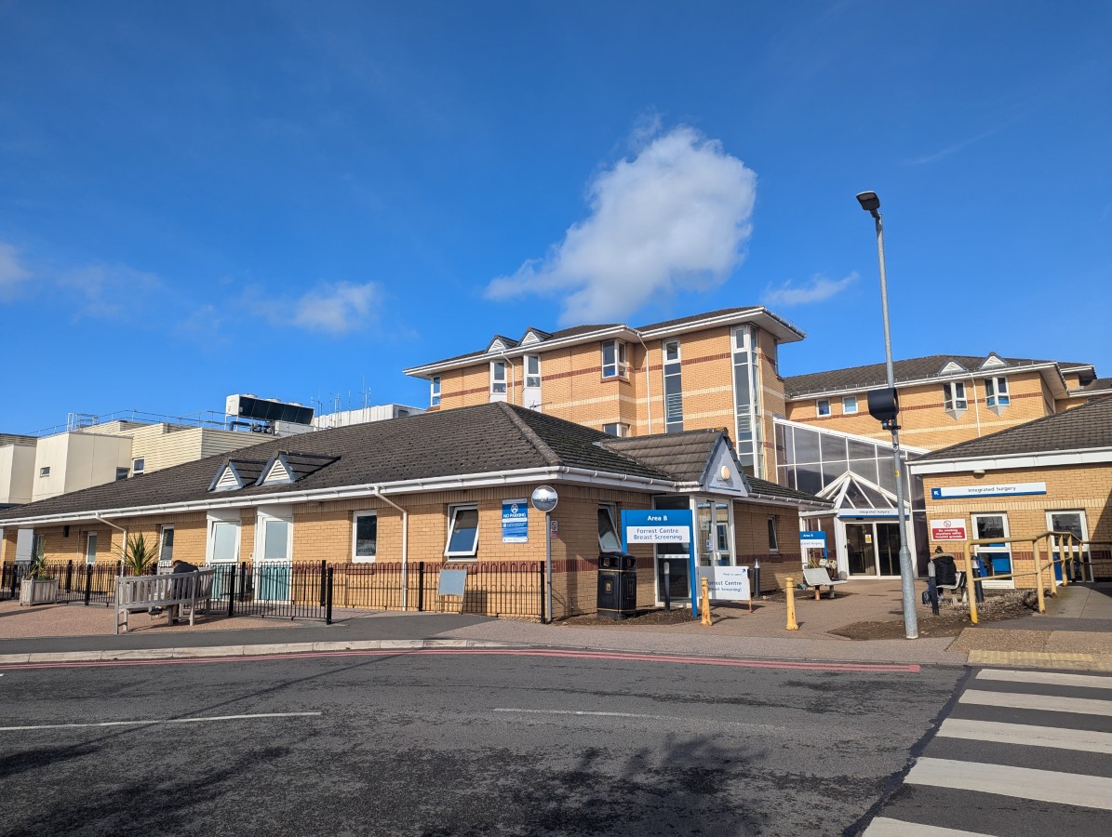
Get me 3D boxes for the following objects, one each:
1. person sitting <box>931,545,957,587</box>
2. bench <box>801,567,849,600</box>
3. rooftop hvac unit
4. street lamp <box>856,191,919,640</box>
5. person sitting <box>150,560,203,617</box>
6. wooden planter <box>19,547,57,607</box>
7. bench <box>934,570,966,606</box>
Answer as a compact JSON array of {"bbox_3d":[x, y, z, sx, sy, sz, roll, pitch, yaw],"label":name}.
[{"bbox_3d":[7.908,3.228,15.934,0.640,1.200,0.480,-8,-12,35],"label":"person sitting"},{"bbox_3d":[6.312,3.847,18.009,0.560,0.730,1.600,-8,-12,36],"label":"bench"},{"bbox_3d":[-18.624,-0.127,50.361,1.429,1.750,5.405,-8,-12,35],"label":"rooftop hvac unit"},{"bbox_3d":[4.448,-0.122,10.486,0.400,6.080,0.750,-6,-11,27],"label":"street lamp"},{"bbox_3d":[-6.490,2.968,13.239,0.740,1.050,0.500,1,-10,-10],"label":"person sitting"},{"bbox_3d":[-12.352,3.811,18.421,0.600,1.300,0.600,-8,-12,35],"label":"wooden planter"},{"bbox_3d":[8.232,3.505,16.190,0.550,0.730,1.550,-8,-12,35],"label":"bench"}]

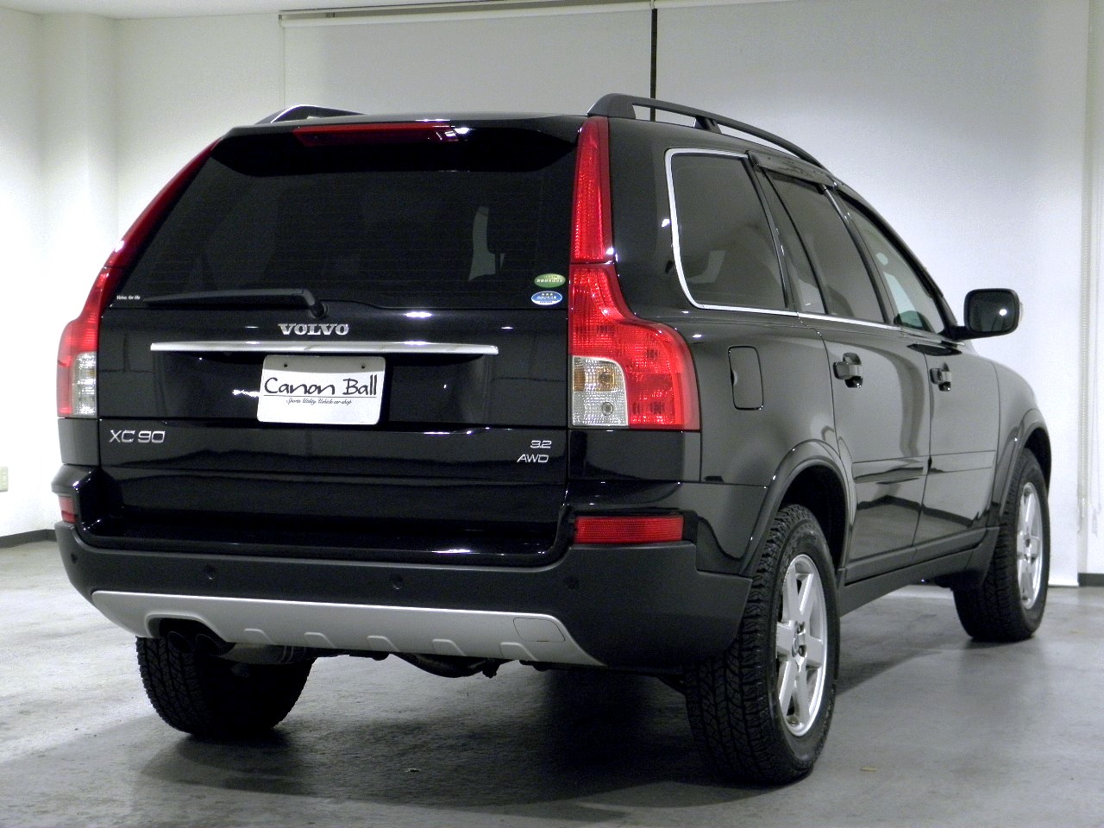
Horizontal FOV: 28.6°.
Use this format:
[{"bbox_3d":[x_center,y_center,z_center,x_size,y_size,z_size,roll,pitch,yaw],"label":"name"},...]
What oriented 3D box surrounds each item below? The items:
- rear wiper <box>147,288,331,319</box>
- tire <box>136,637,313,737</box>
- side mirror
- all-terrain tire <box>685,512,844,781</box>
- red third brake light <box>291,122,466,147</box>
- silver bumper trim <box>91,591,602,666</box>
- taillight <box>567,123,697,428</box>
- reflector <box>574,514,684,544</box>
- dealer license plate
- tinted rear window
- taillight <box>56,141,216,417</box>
[{"bbox_3d":[-0.775,-0.267,5.230,0.535,0.070,0.090,1,2,24],"label":"rear wiper"},{"bbox_3d":[-0.933,0.563,6.334,0.240,0.730,0.730,1,2,24],"label":"tire"},{"bbox_3d":[1.503,-0.343,7.425,0.220,0.172,0.140,1,2,24],"label":"side mirror"},{"bbox_3d":[0.554,0.591,5.670,0.240,0.730,0.730,1,2,24],"label":"all-terrain tire"},{"bbox_3d":[-0.449,-0.686,5.370,0.460,0.050,0.060,1,2,24],"label":"red third brake light"},{"bbox_3d":[-0.565,0.493,5.158,1.460,0.135,0.160,1,2,24],"label":"silver bumper trim"},{"bbox_3d":[0.171,-0.339,5.065,0.382,0.748,0.430,1,2,24],"label":"taillight"},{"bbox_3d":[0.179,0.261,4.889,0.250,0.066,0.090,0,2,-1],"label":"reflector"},{"bbox_3d":[-0.551,-0.057,5.166,0.330,0.165,0.012,1,-11,24],"label":"dealer license plate"},{"bbox_3d":[-0.484,-0.468,5.300,1.260,0.500,0.080,1,-34,24],"label":"tinted rear window"},{"bbox_3d":[-1.100,-0.362,5.632,0.382,0.748,0.430,1,2,24],"label":"taillight"}]

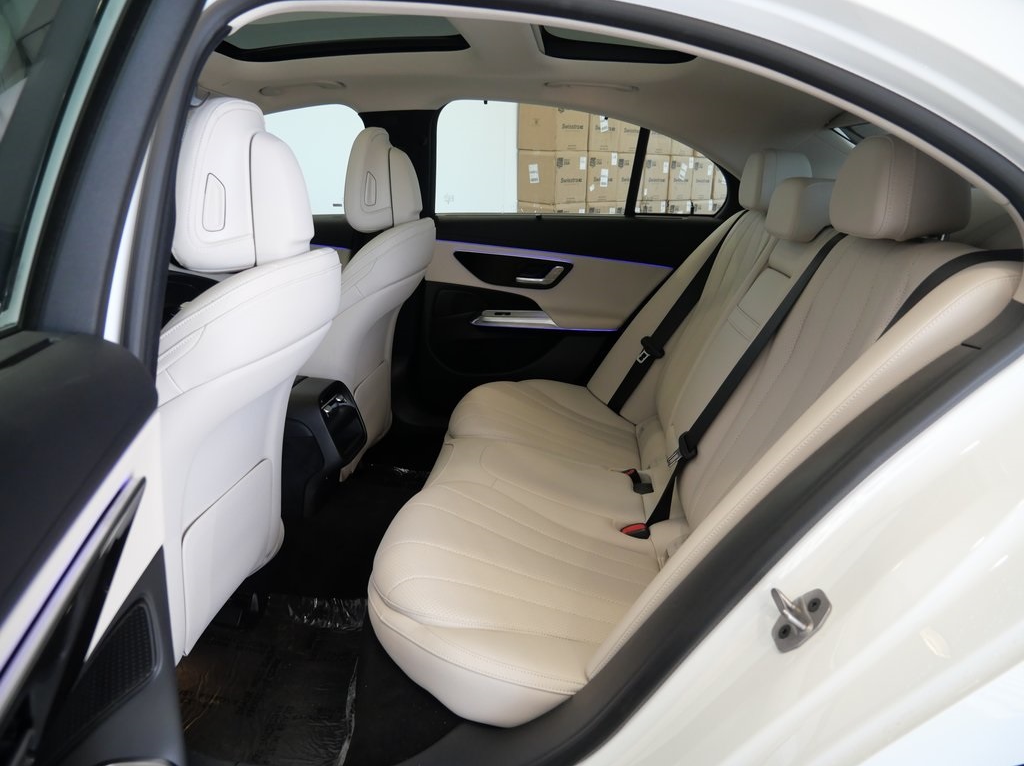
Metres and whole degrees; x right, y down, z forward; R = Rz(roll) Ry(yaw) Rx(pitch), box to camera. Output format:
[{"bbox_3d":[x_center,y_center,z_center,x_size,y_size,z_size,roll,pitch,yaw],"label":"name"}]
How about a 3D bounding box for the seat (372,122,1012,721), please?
[{"bbox_3d":[0.252,0.000,1.576,0.960,1.005,1.420,2,17,6],"label":"seat"}]

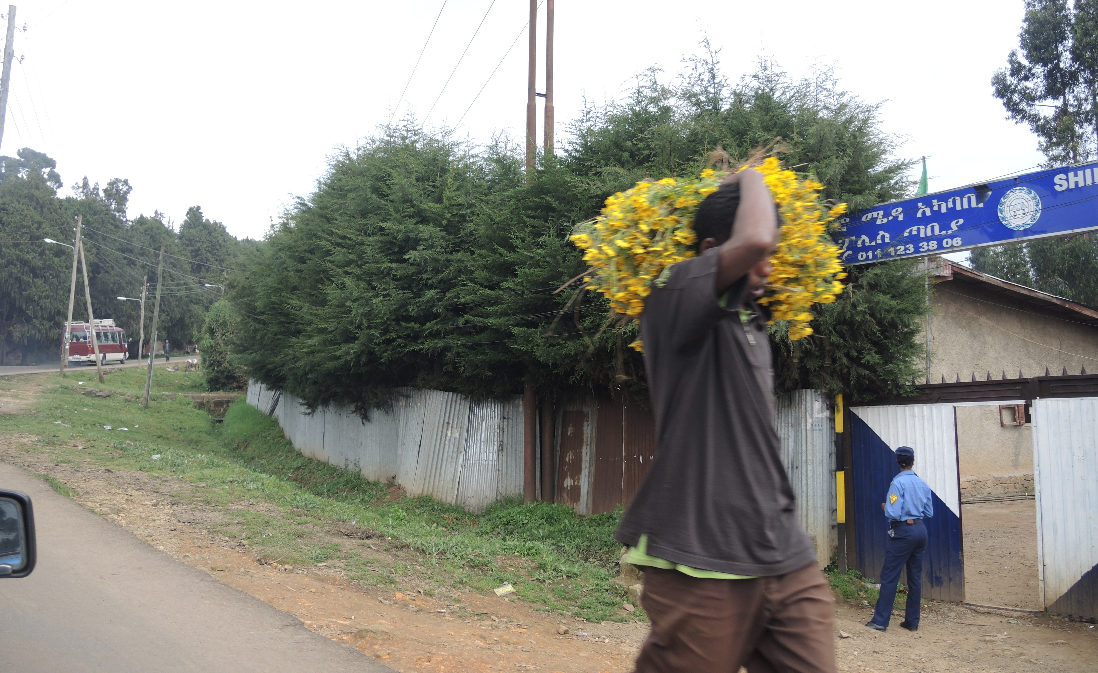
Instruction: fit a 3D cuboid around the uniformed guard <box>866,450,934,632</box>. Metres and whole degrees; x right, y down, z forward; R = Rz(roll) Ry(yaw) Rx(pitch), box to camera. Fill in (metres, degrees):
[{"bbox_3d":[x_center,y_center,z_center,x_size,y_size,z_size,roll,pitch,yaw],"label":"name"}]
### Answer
[{"bbox_3d":[3.268,1.860,8.287,0.500,1.653,0.440,2,-7,-10],"label":"uniformed guard"}]

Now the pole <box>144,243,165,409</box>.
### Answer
[{"bbox_3d":[-18.657,-0.502,42.005,0.220,7.651,0.220,6,-8,-24],"label":"pole"}]

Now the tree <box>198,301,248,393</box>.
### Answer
[{"bbox_3d":[-17.853,0.445,48.775,2.700,4.995,2.700,3,-7,-20],"label":"tree"}]

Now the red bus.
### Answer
[{"bbox_3d":[-30.963,0.467,60.879,2.060,2.850,6.300,1,0,-6],"label":"red bus"}]

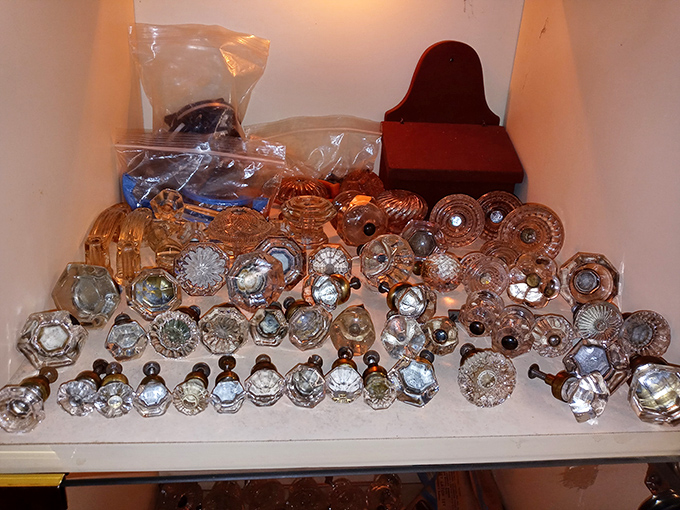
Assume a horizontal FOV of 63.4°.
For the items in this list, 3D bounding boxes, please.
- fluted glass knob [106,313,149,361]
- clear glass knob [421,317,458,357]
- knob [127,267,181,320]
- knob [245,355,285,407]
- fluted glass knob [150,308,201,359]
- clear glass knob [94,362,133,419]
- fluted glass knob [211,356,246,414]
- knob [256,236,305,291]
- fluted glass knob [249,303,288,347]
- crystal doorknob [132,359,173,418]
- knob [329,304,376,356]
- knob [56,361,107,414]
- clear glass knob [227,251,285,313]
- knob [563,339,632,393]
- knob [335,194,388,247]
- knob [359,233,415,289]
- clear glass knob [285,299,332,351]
[{"bbox_3d":[-0.171,0.062,0.439,0.032,0.032,0.060,-6,13,-22],"label":"fluted glass knob"},{"bbox_3d":[0.079,0.064,0.439,0.030,0.030,0.024,1,-1,-6],"label":"clear glass knob"},{"bbox_3d":[-0.166,0.033,0.494,0.048,0.048,0.057,-3,3,-16],"label":"knob"},{"bbox_3d":[-0.054,0.088,0.397,0.028,0.028,0.052,0,12,-9],"label":"knob"},{"bbox_3d":[-0.122,0.054,0.430,0.037,0.037,0.069,2,9,-2],"label":"fluted glass knob"},{"bbox_3d":[-0.154,0.091,0.376,0.025,0.025,0.050,-5,13,-19],"label":"clear glass knob"},{"bbox_3d":[-0.072,0.086,0.365,0.023,0.023,0.039,1,24,-6],"label":"fluted glass knob"},{"bbox_3d":[-0.057,0.008,0.530,0.049,0.049,0.039,1,-1,-6],"label":"knob"},{"bbox_3d":[-0.056,0.051,0.451,0.031,0.031,0.064,1,11,-3],"label":"fluted glass knob"},{"bbox_3d":[-0.119,0.087,0.357,0.023,0.023,0.039,1,24,-6],"label":"crystal doorknob"},{"bbox_3d":[0.011,0.062,0.462,0.038,0.038,0.048,4,2,1],"label":"knob"},{"bbox_3d":[-0.173,0.090,0.377,0.025,0.025,0.050,1,12,-6],"label":"knob"},{"bbox_3d":[-0.071,0.024,0.488,0.054,0.054,0.043,9,-1,12],"label":"clear glass knob"},{"bbox_3d":[0.194,0.083,0.422,0.048,0.048,0.048,6,2,6],"label":"knob"},{"bbox_3d":[0.025,-0.044,0.672,0.056,0.056,0.070,-2,16,-11],"label":"knob"},{"bbox_3d":[0.046,0.007,0.543,0.054,0.054,0.043,7,-1,8],"label":"knob"},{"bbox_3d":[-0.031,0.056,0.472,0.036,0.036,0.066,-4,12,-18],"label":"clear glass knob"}]

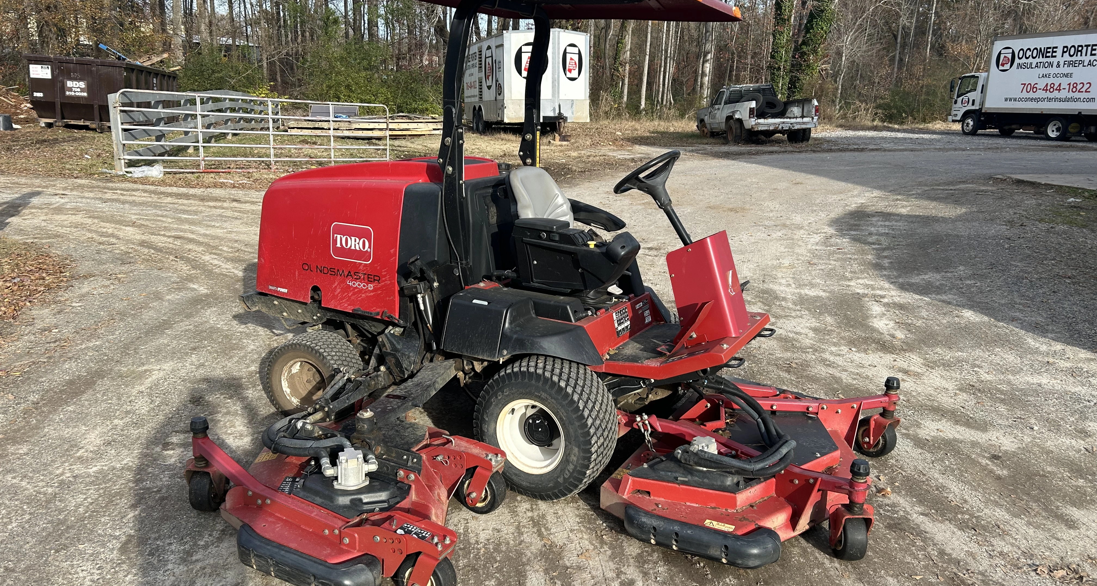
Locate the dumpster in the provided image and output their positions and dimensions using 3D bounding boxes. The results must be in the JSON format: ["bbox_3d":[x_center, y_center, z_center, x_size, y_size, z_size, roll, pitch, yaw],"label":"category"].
[{"bbox_3d":[-13.113,-5.920,24.776,2.420,1.773,6.388,2,12,-13],"label":"dumpster"}]

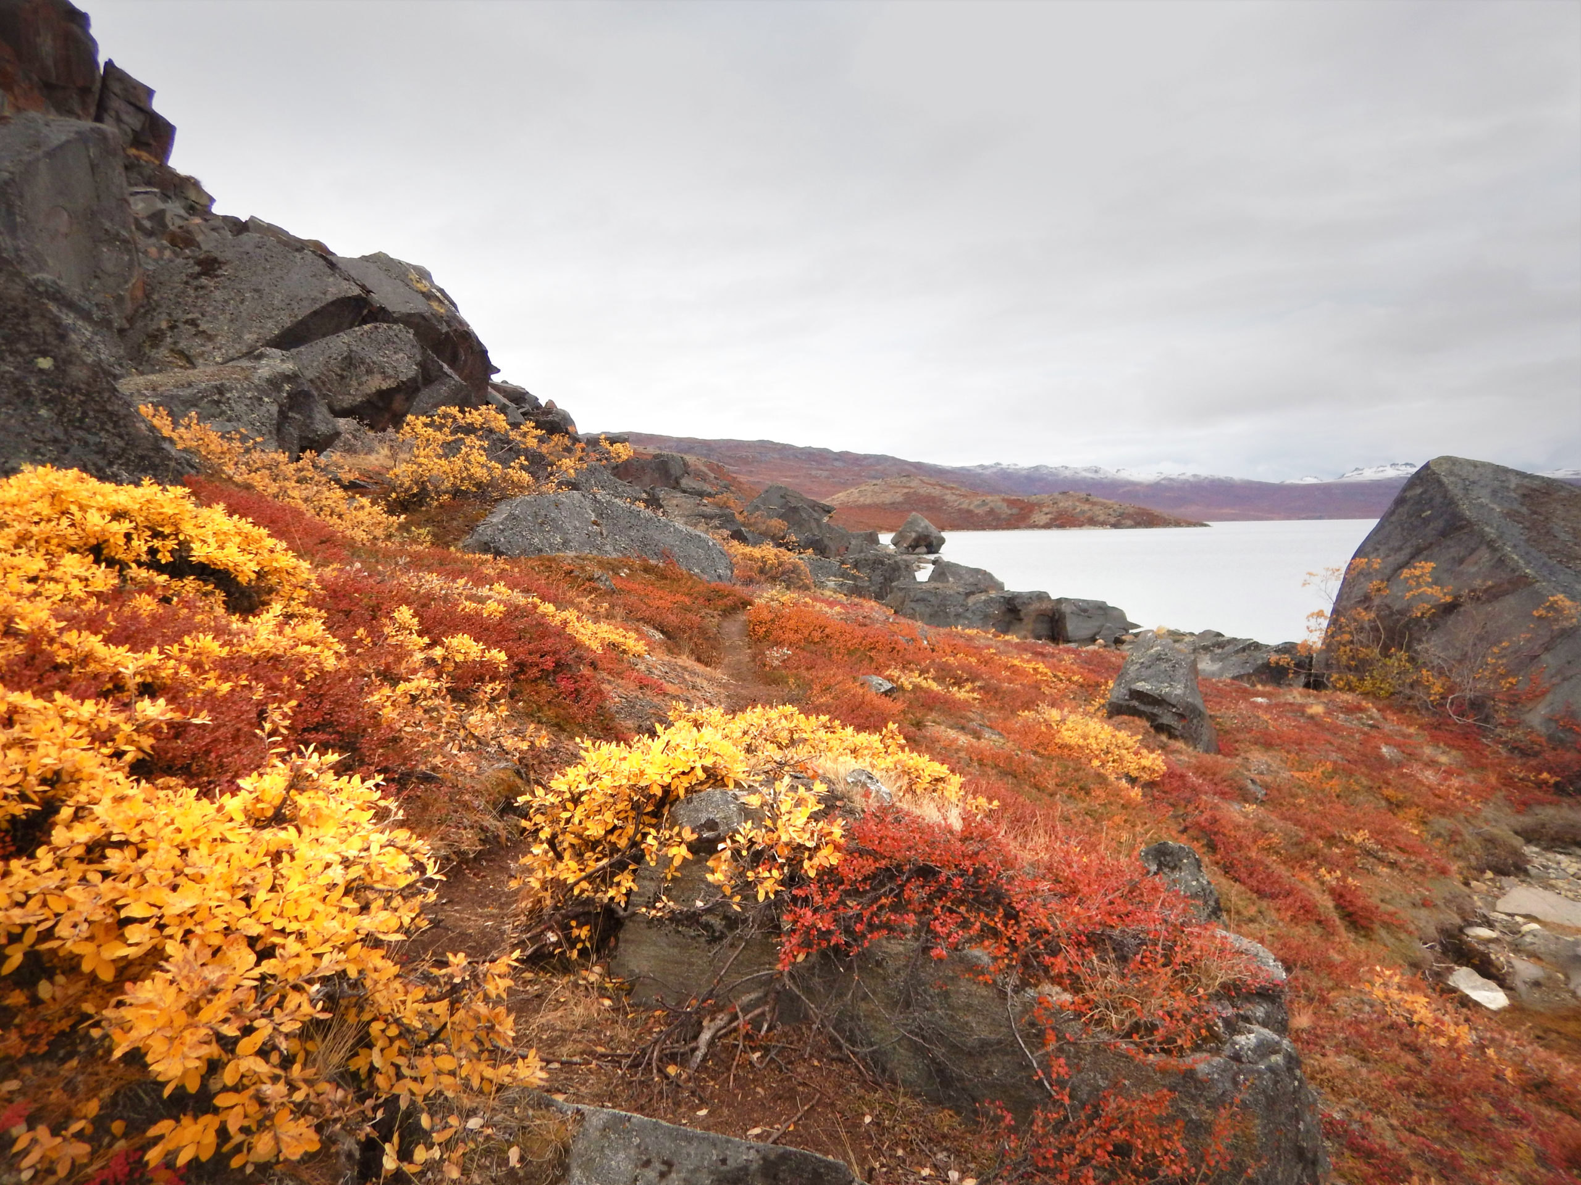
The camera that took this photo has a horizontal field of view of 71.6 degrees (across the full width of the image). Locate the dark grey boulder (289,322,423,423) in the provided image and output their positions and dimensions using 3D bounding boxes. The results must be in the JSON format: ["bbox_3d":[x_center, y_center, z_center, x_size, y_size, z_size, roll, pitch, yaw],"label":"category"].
[{"bbox_3d":[-5.466,-2.776,13.800,1.400,1.100,1.200,-2,4,-21],"label":"dark grey boulder"}]

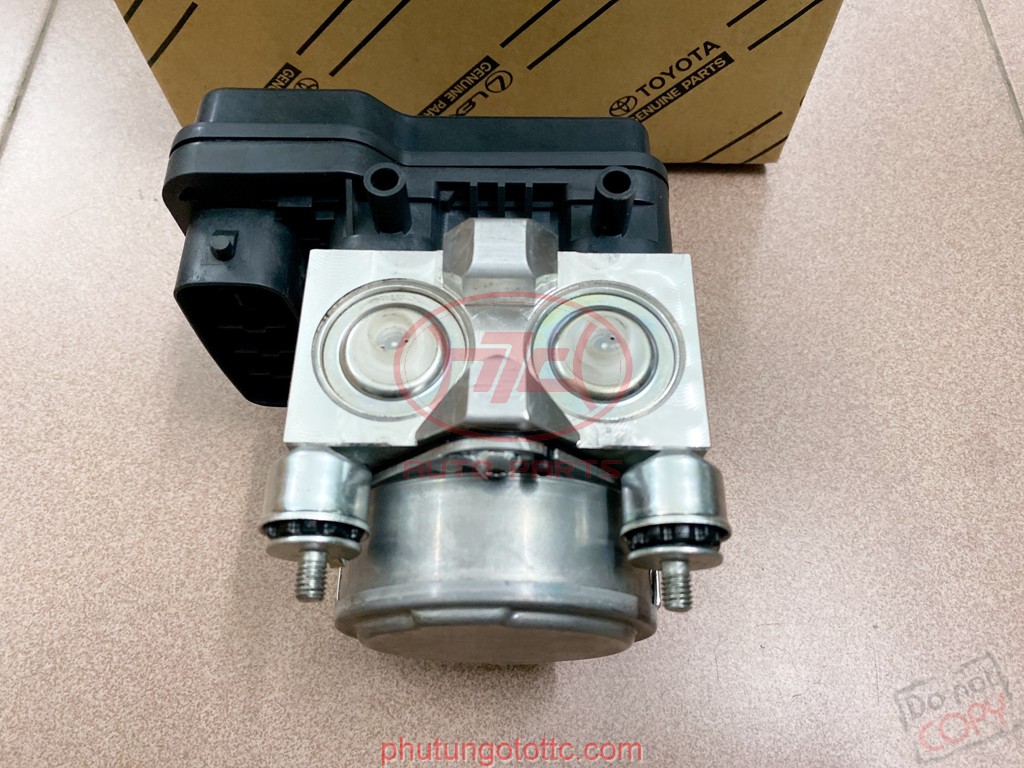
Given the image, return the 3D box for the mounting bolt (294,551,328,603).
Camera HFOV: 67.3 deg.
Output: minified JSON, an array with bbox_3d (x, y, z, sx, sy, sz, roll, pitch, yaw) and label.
[{"bbox_3d":[-0.041,0.040,0.160,0.006,0.006,0.009,1,66,0],"label":"mounting bolt"}]

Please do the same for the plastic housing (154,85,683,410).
[{"bbox_3d":[-0.022,-0.032,0.212,0.121,0.085,0.050,0,65,1],"label":"plastic housing"}]

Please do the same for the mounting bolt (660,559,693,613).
[{"bbox_3d":[0.034,0.042,0.160,0.006,0.006,0.010,1,66,0],"label":"mounting bolt"}]

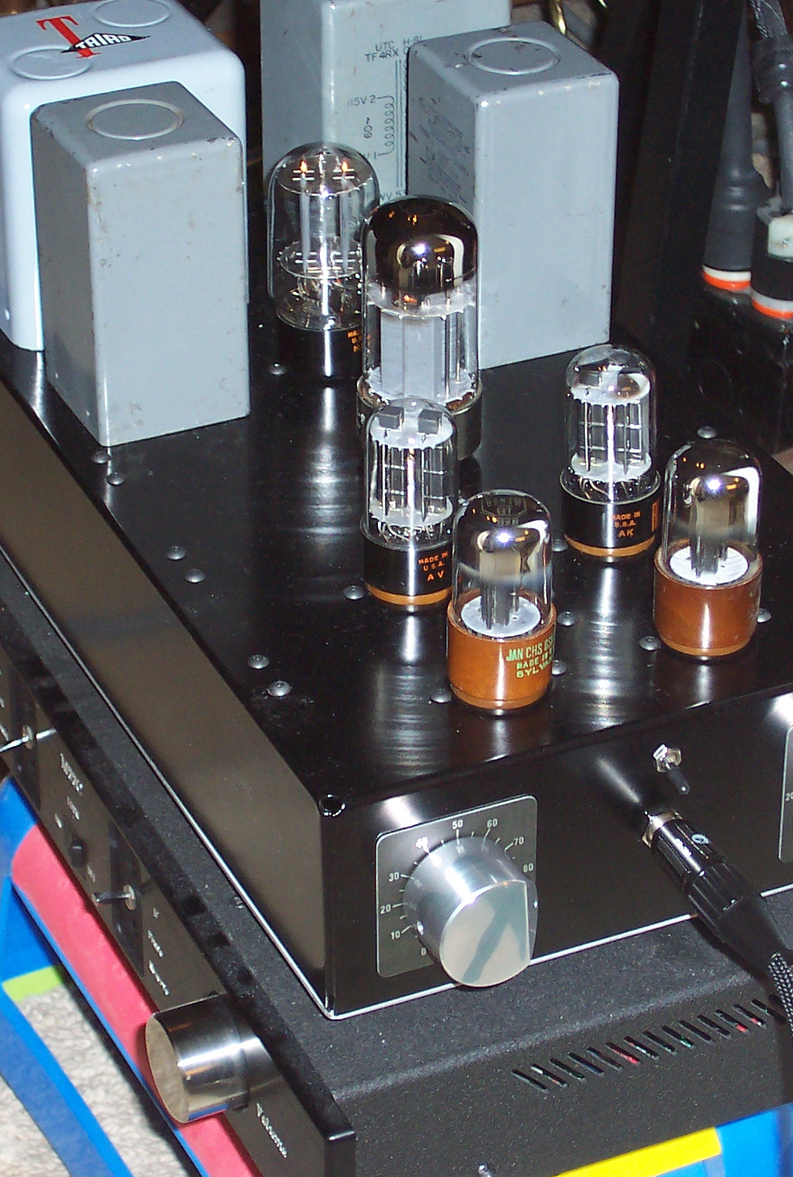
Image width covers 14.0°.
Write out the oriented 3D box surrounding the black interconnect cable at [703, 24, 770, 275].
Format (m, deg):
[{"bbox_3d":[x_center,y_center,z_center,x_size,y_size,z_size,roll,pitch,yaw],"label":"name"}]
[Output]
[{"bbox_3d":[0.165,-0.219,1.565,0.031,0.133,0.031,0,31,0],"label":"black interconnect cable"}]

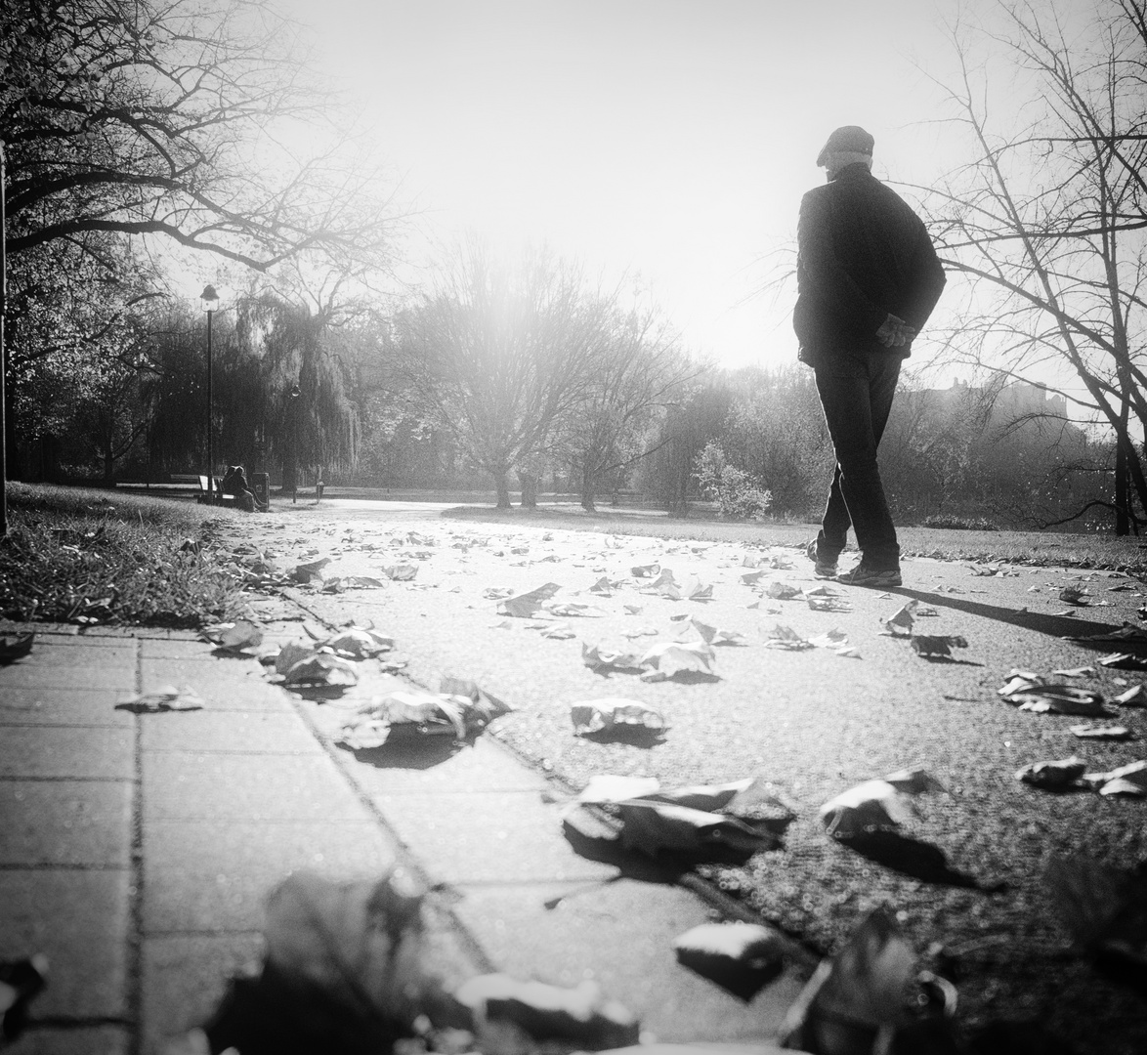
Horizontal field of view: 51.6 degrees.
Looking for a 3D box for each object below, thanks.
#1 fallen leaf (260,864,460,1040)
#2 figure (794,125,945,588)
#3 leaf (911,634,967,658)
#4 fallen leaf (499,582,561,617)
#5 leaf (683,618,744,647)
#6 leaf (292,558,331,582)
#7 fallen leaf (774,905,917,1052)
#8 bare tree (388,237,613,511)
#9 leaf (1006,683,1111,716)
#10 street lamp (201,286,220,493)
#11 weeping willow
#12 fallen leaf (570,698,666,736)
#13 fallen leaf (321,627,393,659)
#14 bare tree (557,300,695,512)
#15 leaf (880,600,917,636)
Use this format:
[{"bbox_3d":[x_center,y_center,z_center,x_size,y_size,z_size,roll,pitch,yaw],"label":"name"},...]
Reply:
[{"bbox_3d":[-0.118,0.234,0.661,0.112,0.059,0.100,0,1,-10],"label":"fallen leaf"},{"bbox_3d":[1.109,-0.668,4.580,0.560,1.750,0.500,0,1,-31],"label":"figure"},{"bbox_3d":[0.610,0.198,1.980,0.092,0.032,0.060,2,1,17],"label":"leaf"},{"bbox_3d":[-0.107,0.176,2.916,0.152,0.078,0.090,0,1,-2],"label":"fallen leaf"},{"bbox_3d":[0.286,0.211,2.416,0.126,0.046,0.090,1,1,7],"label":"leaf"},{"bbox_3d":[-0.716,0.115,3.250,0.105,0.055,0.075,2,1,-12],"label":"leaf"},{"bbox_3d":[0.116,0.190,0.500,0.054,0.046,0.045,2,1,13],"label":"fallen leaf"},{"bbox_3d":[-2.156,-4.596,36.000,6.839,8.067,6.839,0,1,0],"label":"bare tree"},{"bbox_3d":[0.694,0.244,1.698,0.149,0.028,0.110,1,1,22],"label":"leaf"},{"bbox_3d":[-8.882,-3.302,29.000,0.453,5.304,0.453,0,1,0],"label":"street lamp"},{"bbox_3d":[-11.954,-5.732,50.000,5.800,8.000,5.800,0,1,-13],"label":"weeping willow"},{"bbox_3d":[0.044,0.188,1.170,0.092,0.028,0.065,2,1,2],"label":"fallen leaf"},{"bbox_3d":[-0.309,0.167,1.700,0.095,0.033,0.070,2,1,-10],"label":"fallen leaf"},{"bbox_3d":[1.496,-3.302,33.000,3.668,5.709,4.035,0,1,0],"label":"bare tree"},{"bbox_3d":[0.664,0.184,2.420,0.072,0.065,0.050,2,1,15],"label":"leaf"}]

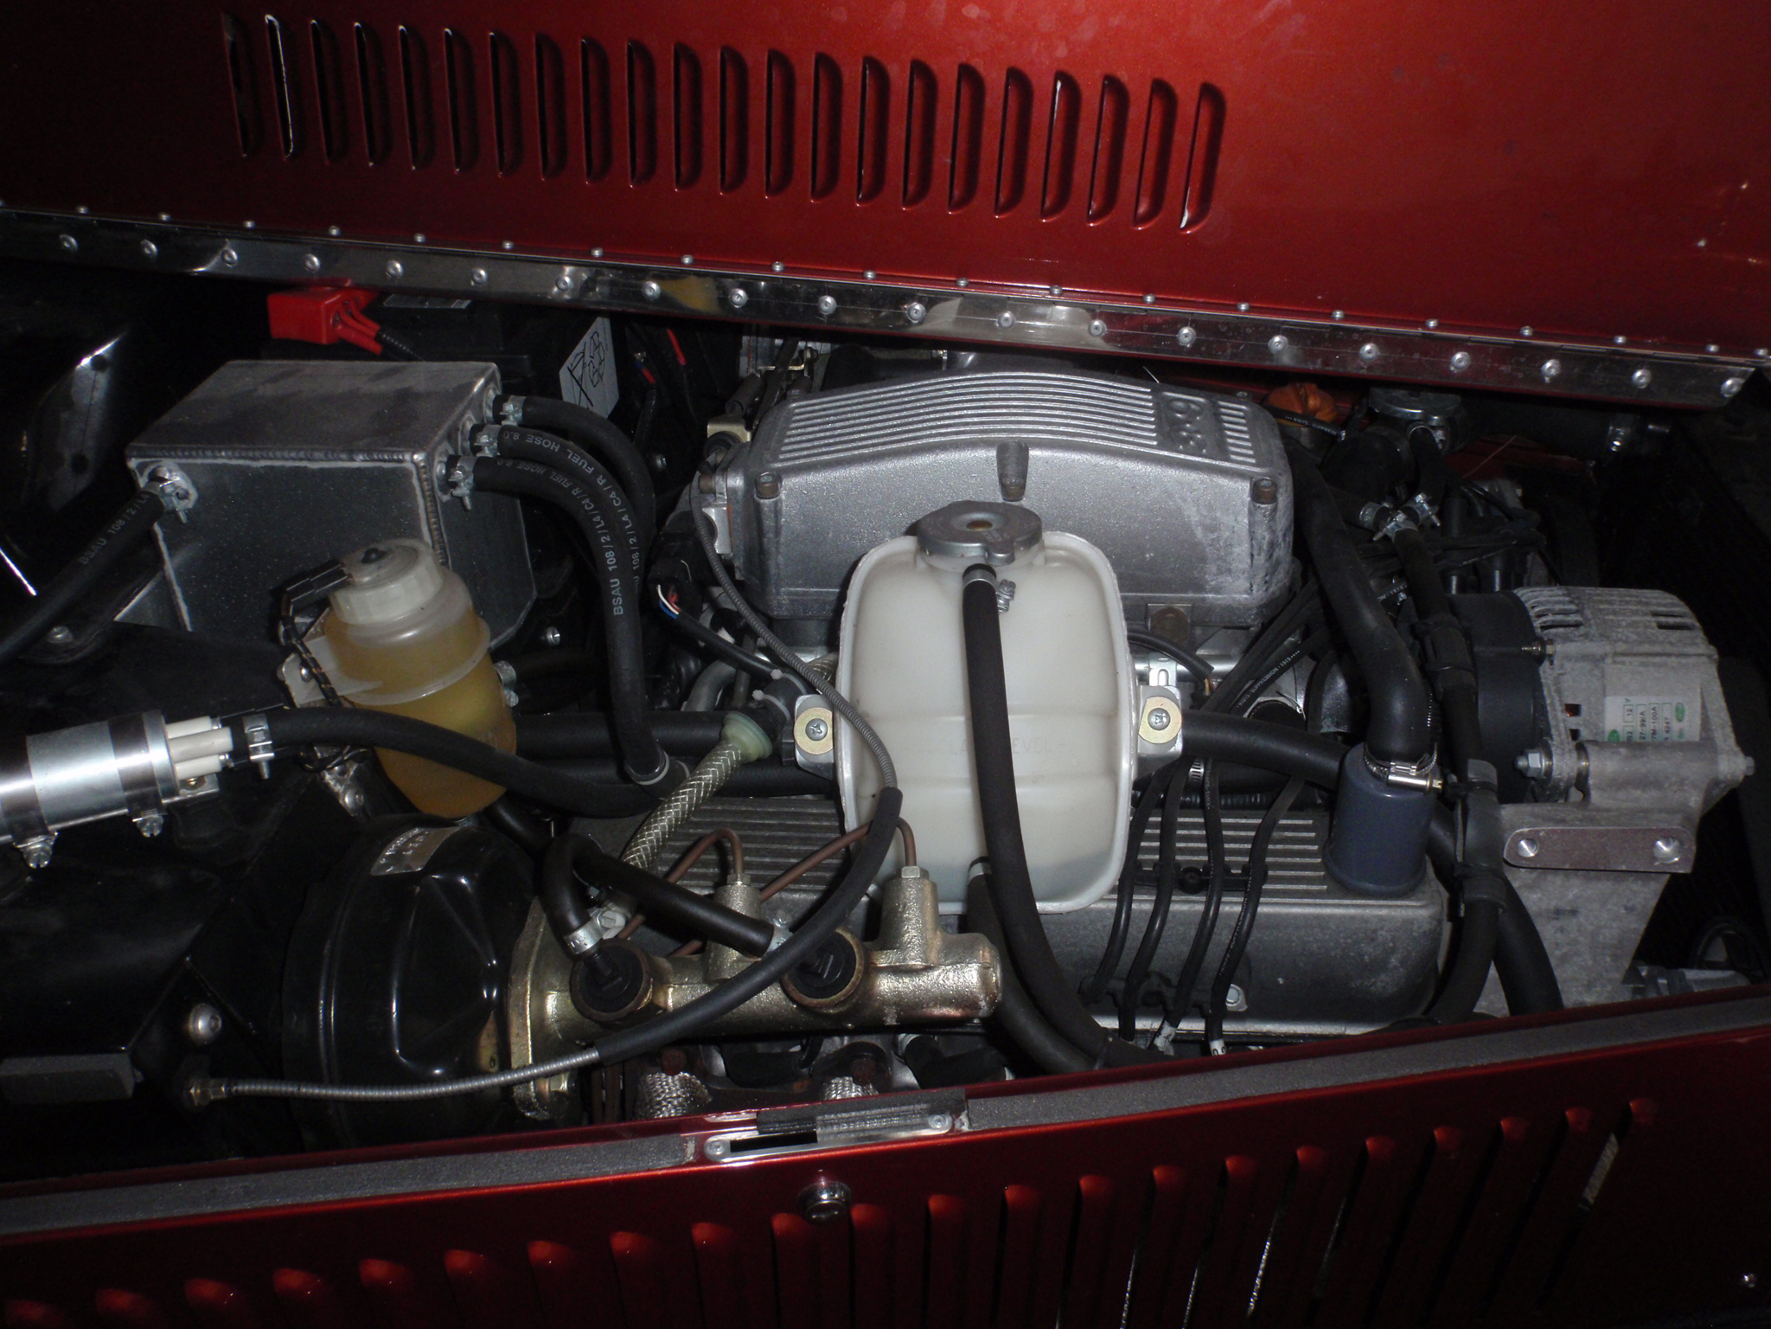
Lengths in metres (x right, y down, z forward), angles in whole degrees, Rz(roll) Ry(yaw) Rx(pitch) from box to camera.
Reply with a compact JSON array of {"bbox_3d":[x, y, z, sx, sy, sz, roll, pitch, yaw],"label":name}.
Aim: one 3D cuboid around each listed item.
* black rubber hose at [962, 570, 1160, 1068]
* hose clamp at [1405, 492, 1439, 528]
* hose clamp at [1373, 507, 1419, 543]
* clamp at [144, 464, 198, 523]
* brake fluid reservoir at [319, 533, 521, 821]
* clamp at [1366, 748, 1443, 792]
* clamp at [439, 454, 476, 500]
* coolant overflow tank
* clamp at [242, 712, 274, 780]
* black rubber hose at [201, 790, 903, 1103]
[{"bbox_3d":[0.076,0.068,0.640,0.090,0.222,0.045,0,10,0],"label":"black rubber hose"},{"bbox_3d":[0.323,-0.093,0.860,0.013,0.024,0.023,-30,9,4],"label":"hose clamp"},{"bbox_3d":[0.307,-0.084,0.860,0.027,0.013,0.023,-43,6,6],"label":"hose clamp"},{"bbox_3d":[-0.357,-0.085,0.715,0.018,0.028,0.024,-17,7,37],"label":"clamp"},{"bbox_3d":[-0.228,0.006,0.700,0.081,0.145,0.081,0,34,6],"label":"brake fluid reservoir"},{"bbox_3d":[0.260,0.049,0.720,0.038,0.014,0.038,2,34,5],"label":"clamp"},{"bbox_3d":[-0.221,-0.096,0.745,0.014,0.025,0.023,-6,18,5],"label":"clamp"},{"bbox_3d":[0.047,0.029,0.698,0.150,0.207,0.095,0,19,3],"label":"coolant overflow tank"},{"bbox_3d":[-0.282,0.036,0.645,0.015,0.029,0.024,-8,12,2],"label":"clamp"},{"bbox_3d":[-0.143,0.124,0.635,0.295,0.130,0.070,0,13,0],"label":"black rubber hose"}]

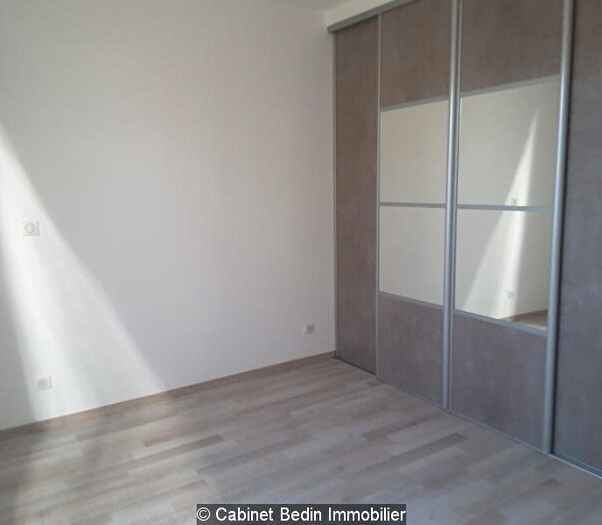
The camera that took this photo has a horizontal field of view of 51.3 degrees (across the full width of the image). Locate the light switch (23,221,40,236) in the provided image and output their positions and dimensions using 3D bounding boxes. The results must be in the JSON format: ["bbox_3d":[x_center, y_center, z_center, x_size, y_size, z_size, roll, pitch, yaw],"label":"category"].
[{"bbox_3d":[-1.424,-0.178,3.310,0.082,0.082,0.014,-6,10,-32],"label":"light switch"}]

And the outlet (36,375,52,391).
[{"bbox_3d":[-1.406,0.655,3.420,0.082,0.082,0.014,-6,10,-32],"label":"outlet"}]

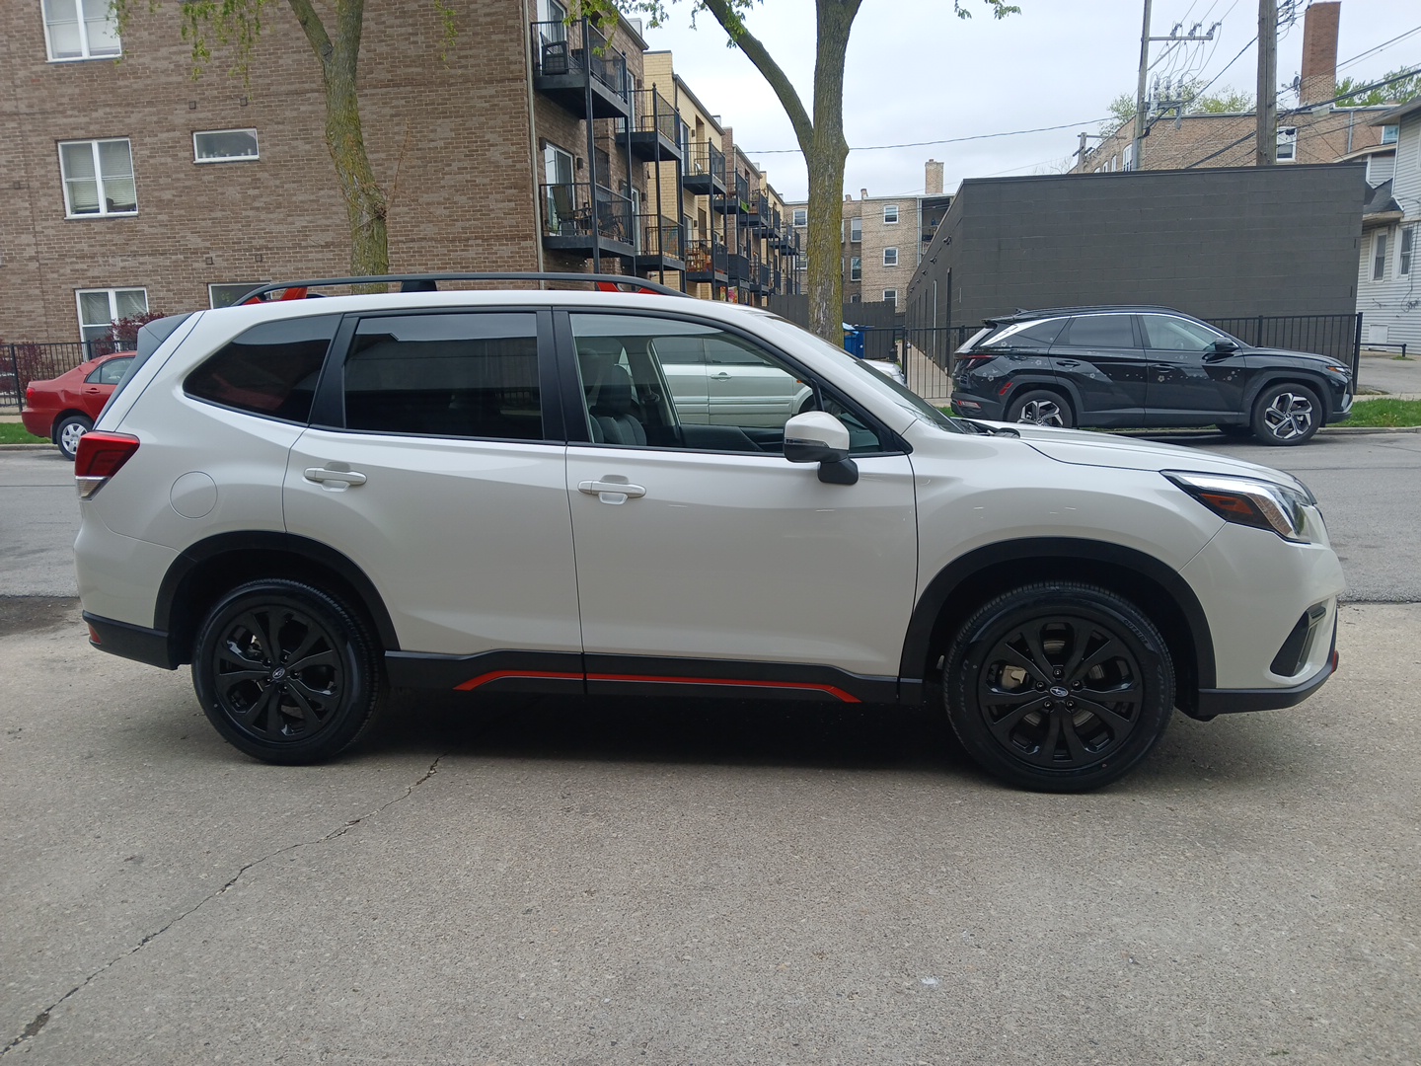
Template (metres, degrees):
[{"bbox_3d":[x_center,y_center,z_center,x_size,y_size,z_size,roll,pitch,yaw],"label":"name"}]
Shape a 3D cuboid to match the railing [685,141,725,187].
[{"bbox_3d":[-0.200,-14.008,40.839,1.109,1.232,3.697,0,11,9],"label":"railing"}]

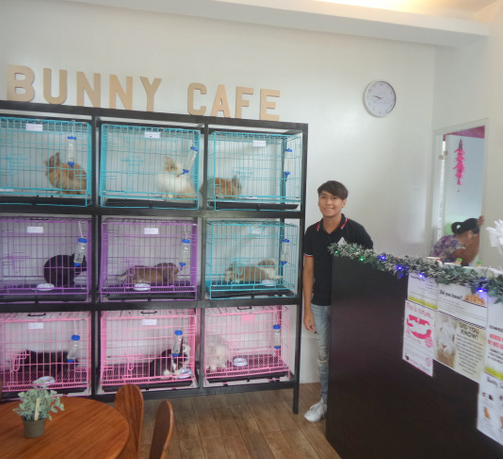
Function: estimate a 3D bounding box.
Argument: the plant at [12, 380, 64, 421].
[{"bbox_3d":[-0.700,0.571,1.397,0.157,0.152,0.150,1,4,-12],"label":"plant"}]

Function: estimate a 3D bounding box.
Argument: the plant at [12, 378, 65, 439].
[{"bbox_3d":[-0.700,0.580,1.397,0.157,0.170,0.150,1,4,-12],"label":"plant"}]

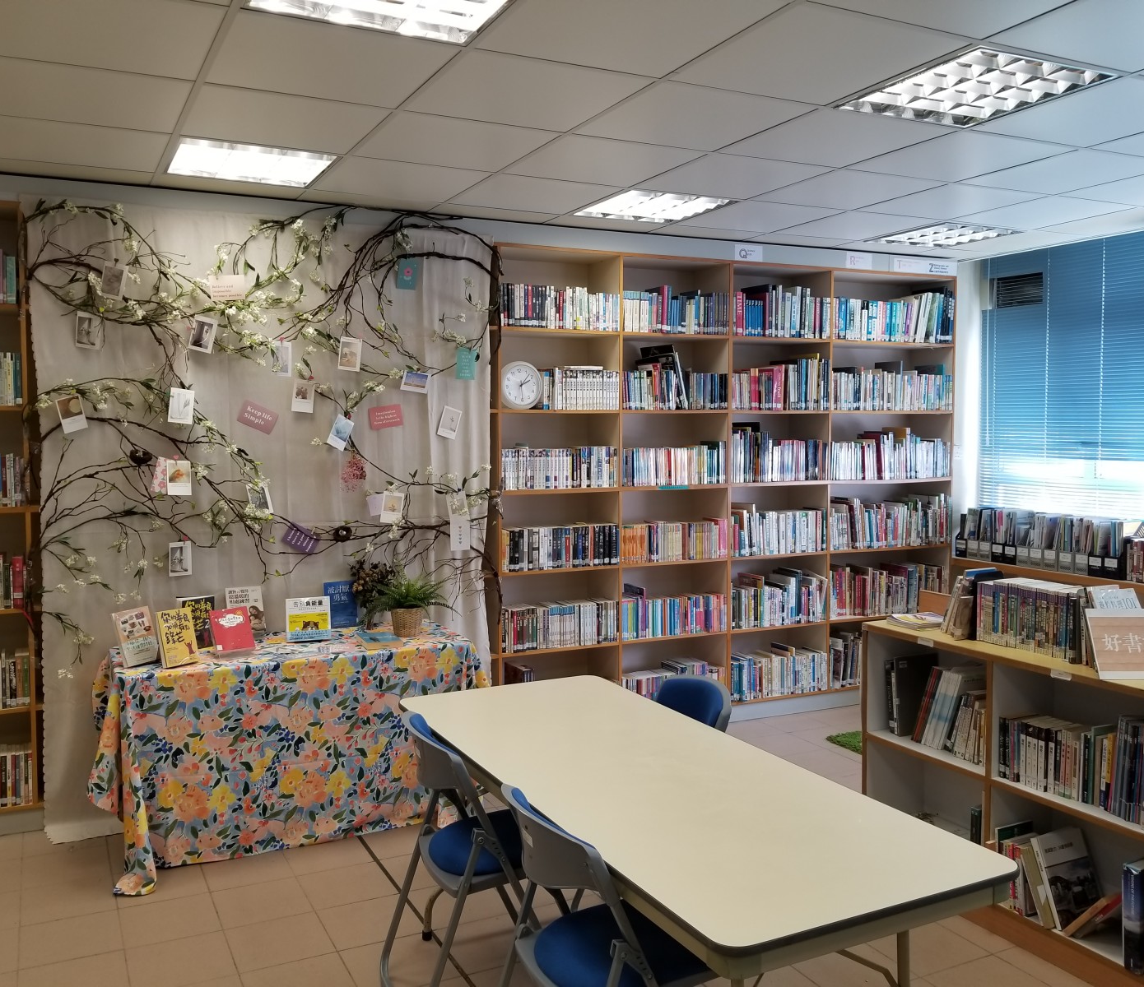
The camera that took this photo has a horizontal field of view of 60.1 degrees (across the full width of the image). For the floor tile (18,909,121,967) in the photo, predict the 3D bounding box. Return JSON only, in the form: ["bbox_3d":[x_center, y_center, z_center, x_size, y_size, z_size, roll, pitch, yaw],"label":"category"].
[{"bbox_3d":[-1.648,1.473,3.252,0.303,0.010,0.303,-3,5,-26],"label":"floor tile"}]

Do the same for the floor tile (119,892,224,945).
[{"bbox_3d":[-1.371,1.462,3.379,0.303,0.010,0.303,-3,5,-26],"label":"floor tile"}]

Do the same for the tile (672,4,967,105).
[{"bbox_3d":[0.674,-1.201,2.749,0.600,0.016,0.600,-3,5,-27],"label":"tile"}]

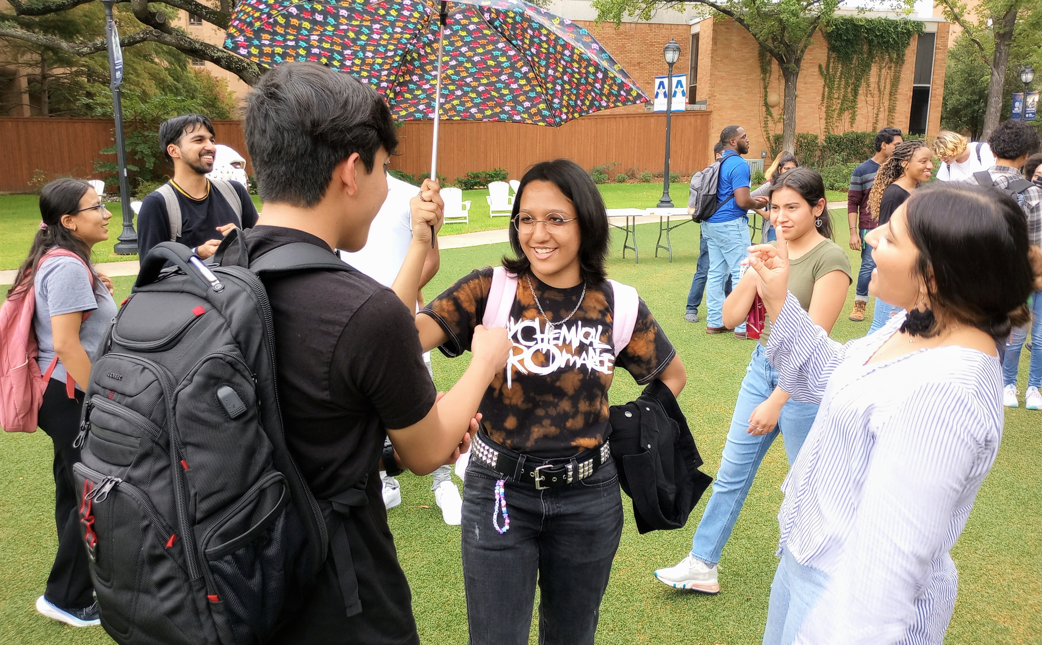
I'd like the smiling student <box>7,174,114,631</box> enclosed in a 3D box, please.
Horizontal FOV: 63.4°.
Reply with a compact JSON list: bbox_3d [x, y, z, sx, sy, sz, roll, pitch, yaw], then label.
[{"bbox_3d":[-1.590,0.291,2.874,0.400,1.540,0.440,-5,12,-24],"label":"smiling student"}]

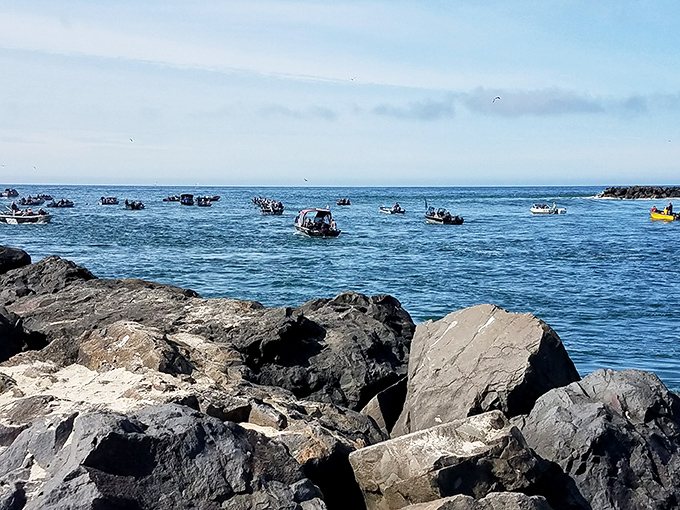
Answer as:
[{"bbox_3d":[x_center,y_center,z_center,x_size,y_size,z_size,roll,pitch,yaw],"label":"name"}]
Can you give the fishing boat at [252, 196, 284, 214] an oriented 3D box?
[{"bbox_3d":[-11.929,-7.595,81.880,2.400,1.900,6.200,-6,10,-38],"label":"fishing boat"}]

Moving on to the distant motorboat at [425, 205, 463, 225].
[{"bbox_3d":[11.591,-4.652,59.371,2.200,1.900,5.600,-4,9,-26],"label":"distant motorboat"}]

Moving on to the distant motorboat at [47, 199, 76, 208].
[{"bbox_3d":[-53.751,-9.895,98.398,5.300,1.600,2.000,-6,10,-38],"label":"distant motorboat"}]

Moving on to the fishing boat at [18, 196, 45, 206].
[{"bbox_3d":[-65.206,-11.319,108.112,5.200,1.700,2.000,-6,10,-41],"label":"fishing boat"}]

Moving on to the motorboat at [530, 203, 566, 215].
[{"bbox_3d":[32.866,-7.403,80.614,5.600,1.900,2.100,4,8,26],"label":"motorboat"}]

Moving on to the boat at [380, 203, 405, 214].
[{"bbox_3d":[8.080,-7.392,81.754,1.900,1.500,4.800,-5,9,-36],"label":"boat"}]

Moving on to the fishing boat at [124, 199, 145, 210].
[{"bbox_3d":[-37.344,-8.958,92.019,4.800,1.600,1.900,5,9,32],"label":"fishing boat"}]

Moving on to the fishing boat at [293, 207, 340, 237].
[{"bbox_3d":[-2.532,-3.042,46.258,2.300,2.200,5.800,-5,9,-31],"label":"fishing boat"}]

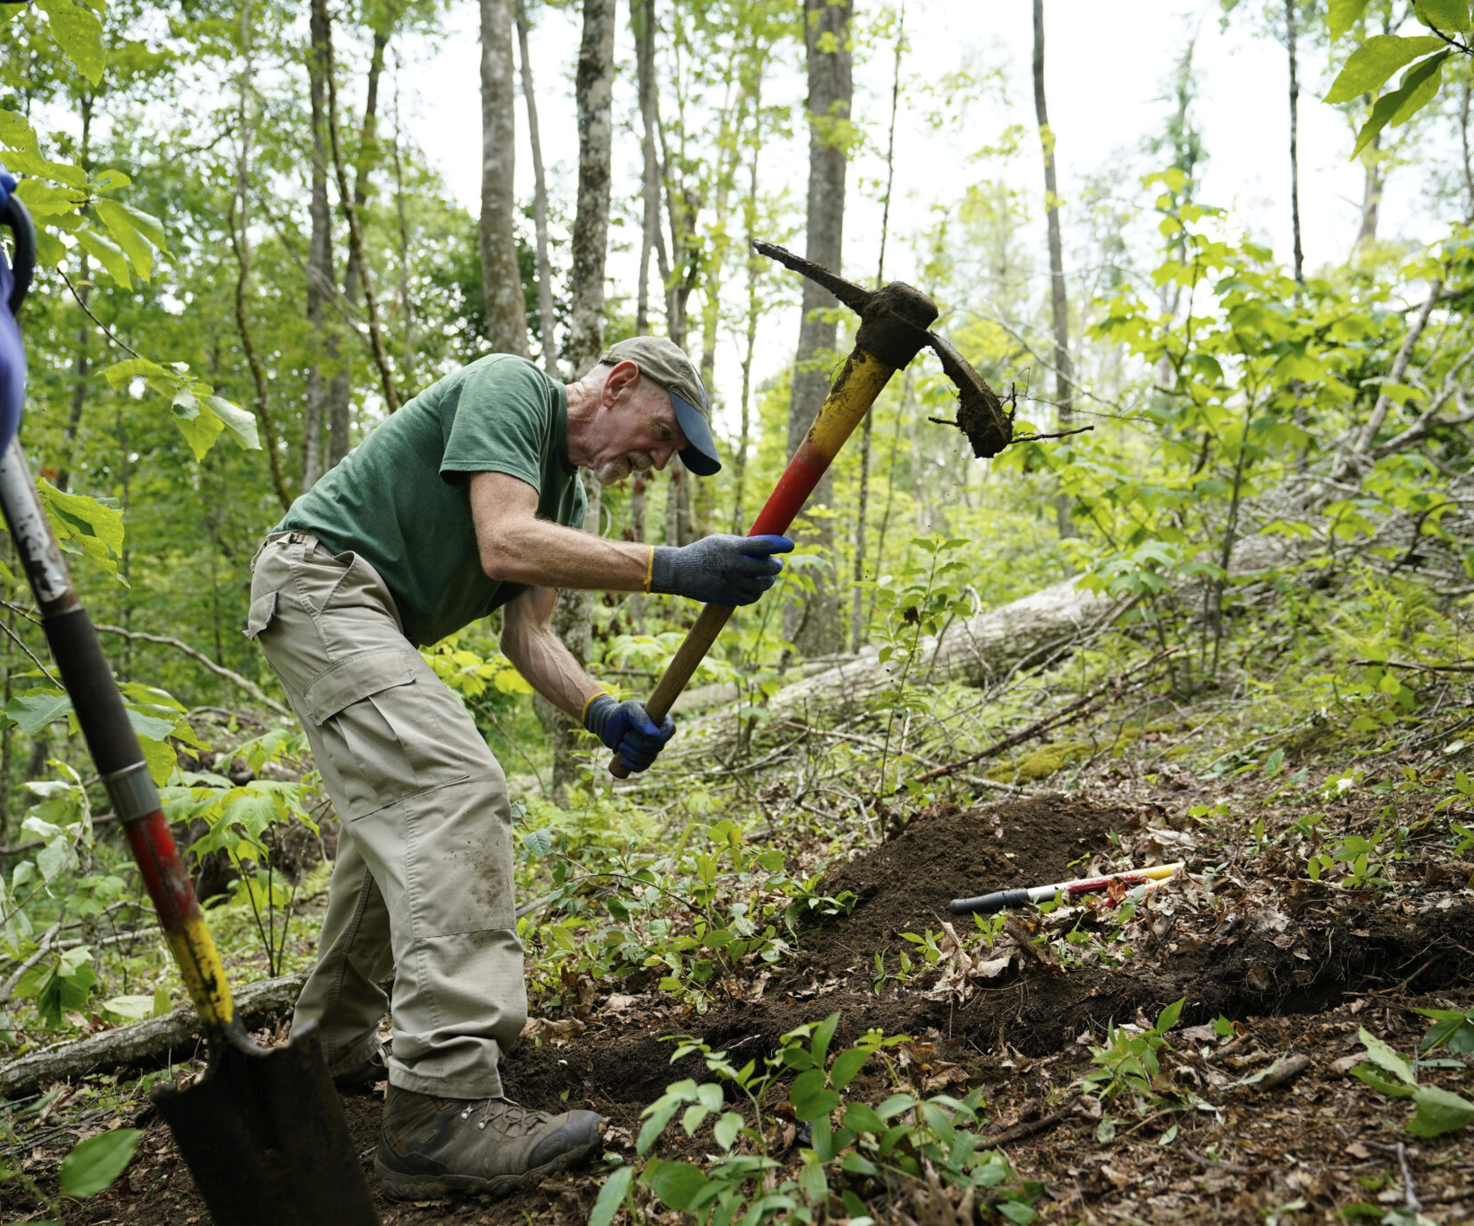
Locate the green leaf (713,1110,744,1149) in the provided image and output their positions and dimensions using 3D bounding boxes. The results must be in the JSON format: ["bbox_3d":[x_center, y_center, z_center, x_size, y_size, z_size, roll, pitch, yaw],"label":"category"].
[{"bbox_3d":[-0.012,0.644,1.463,0.034,0.012,0.052,9,33,15],"label":"green leaf"}]

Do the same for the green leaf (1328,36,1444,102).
[{"bbox_3d":[0.952,-0.814,1.743,0.169,0.025,0.102,-17,-46,45],"label":"green leaf"}]

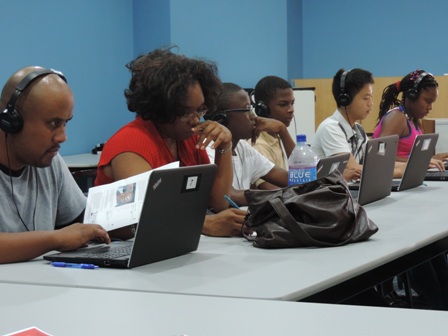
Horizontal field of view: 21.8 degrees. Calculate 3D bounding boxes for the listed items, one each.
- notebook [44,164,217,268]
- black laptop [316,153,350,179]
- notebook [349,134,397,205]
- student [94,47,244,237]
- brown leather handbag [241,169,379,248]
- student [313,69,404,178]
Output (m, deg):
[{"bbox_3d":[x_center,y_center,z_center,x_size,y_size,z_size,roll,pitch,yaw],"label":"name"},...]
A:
[{"bbox_3d":[-0.224,0.105,2.869,0.299,0.230,0.342,1,4,26],"label":"notebook"},{"bbox_3d":[0.213,0.056,3.757,0.308,0.207,0.322,1,4,25],"label":"black laptop"},{"bbox_3d":[0.463,0.004,4.299,0.270,0.236,0.342,1,4,28],"label":"notebook"},{"bbox_3d":[-0.119,0.281,3.444,0.670,1.265,0.480,1,4,32],"label":"student"},{"bbox_3d":[0.238,0.107,3.143,0.355,0.178,0.230,-1,4,-7],"label":"brown leather handbag"},{"bbox_3d":[0.583,0.195,4.921,0.660,1.235,0.450,1,4,28],"label":"student"}]

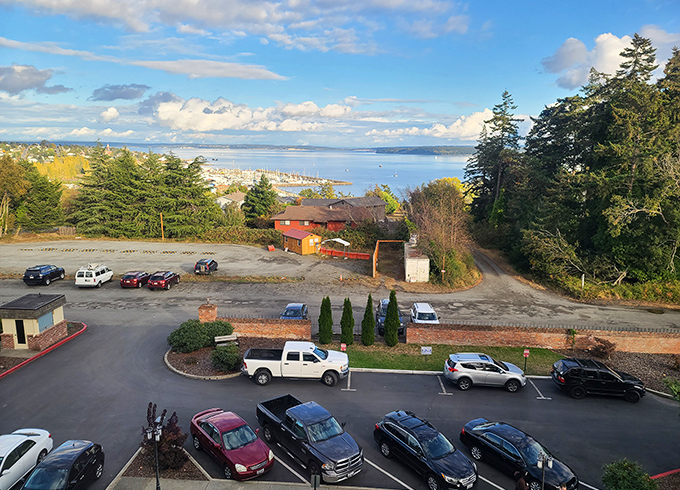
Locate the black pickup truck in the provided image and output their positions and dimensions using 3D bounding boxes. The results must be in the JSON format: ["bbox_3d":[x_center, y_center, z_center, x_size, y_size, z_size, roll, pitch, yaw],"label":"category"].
[{"bbox_3d":[-1.534,8.345,22.064,2.030,1.930,5.800,-9,15,-40],"label":"black pickup truck"}]

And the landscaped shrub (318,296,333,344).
[{"bbox_3d":[-0.970,5.140,33.650,1.000,3.330,1.000,0,11,0],"label":"landscaped shrub"}]

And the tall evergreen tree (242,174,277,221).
[{"bbox_3d":[-15.080,-8.524,92.000,6.300,10.000,6.300,1,11,0],"label":"tall evergreen tree"}]

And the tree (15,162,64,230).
[{"bbox_3d":[-48.952,-7.803,80.019,7.300,11.200,7.300,1,11,0],"label":"tree"}]

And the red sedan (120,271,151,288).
[{"bbox_3d":[-20.999,3.289,50.794,1.770,1.500,4.500,0,11,-1],"label":"red sedan"}]

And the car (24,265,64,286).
[{"bbox_3d":[-30.333,3.122,50.534,1.920,1.800,4.800,0,11,-1],"label":"car"}]

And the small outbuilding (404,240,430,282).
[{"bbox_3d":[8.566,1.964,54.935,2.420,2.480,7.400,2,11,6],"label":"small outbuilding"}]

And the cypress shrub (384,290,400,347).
[{"bbox_3d":[3.570,4.970,33.280,1.040,3.830,1.040,0,11,0],"label":"cypress shrub"}]

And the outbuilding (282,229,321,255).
[{"bbox_3d":[-5.010,-0.470,65.690,3.100,2.700,4.400,-9,15,-39],"label":"outbuilding"}]

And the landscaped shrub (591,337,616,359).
[{"bbox_3d":[17.303,6.681,32.124,1.580,1.170,1.380,0,11,0],"label":"landscaped shrub"}]

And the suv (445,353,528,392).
[{"bbox_3d":[8.391,7.217,28.230,4.570,1.680,1.845,1,11,3],"label":"suv"}]

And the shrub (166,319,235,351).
[{"bbox_3d":[-9.428,5.964,33.419,4.200,1.500,2.500,0,11,-5],"label":"shrub"}]

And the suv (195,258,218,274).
[{"bbox_3d":[-15.290,2.136,56.231,1.780,1.680,4.500,0,11,-1],"label":"suv"}]

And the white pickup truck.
[{"bbox_3d":[-2.524,6.915,28.884,6.050,2.020,2.040,1,11,1],"label":"white pickup truck"}]

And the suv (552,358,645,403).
[{"bbox_3d":[14.604,7.538,27.575,4.670,1.720,1.870,2,11,8],"label":"suv"}]

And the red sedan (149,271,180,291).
[{"bbox_3d":[-17.836,3.462,50.169,1.820,1.620,4.650,1,11,1],"label":"red sedan"}]

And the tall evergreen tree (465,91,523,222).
[{"bbox_3d":[25.646,-13.300,79.581,8.750,22.210,8.313,0,11,0],"label":"tall evergreen tree"}]

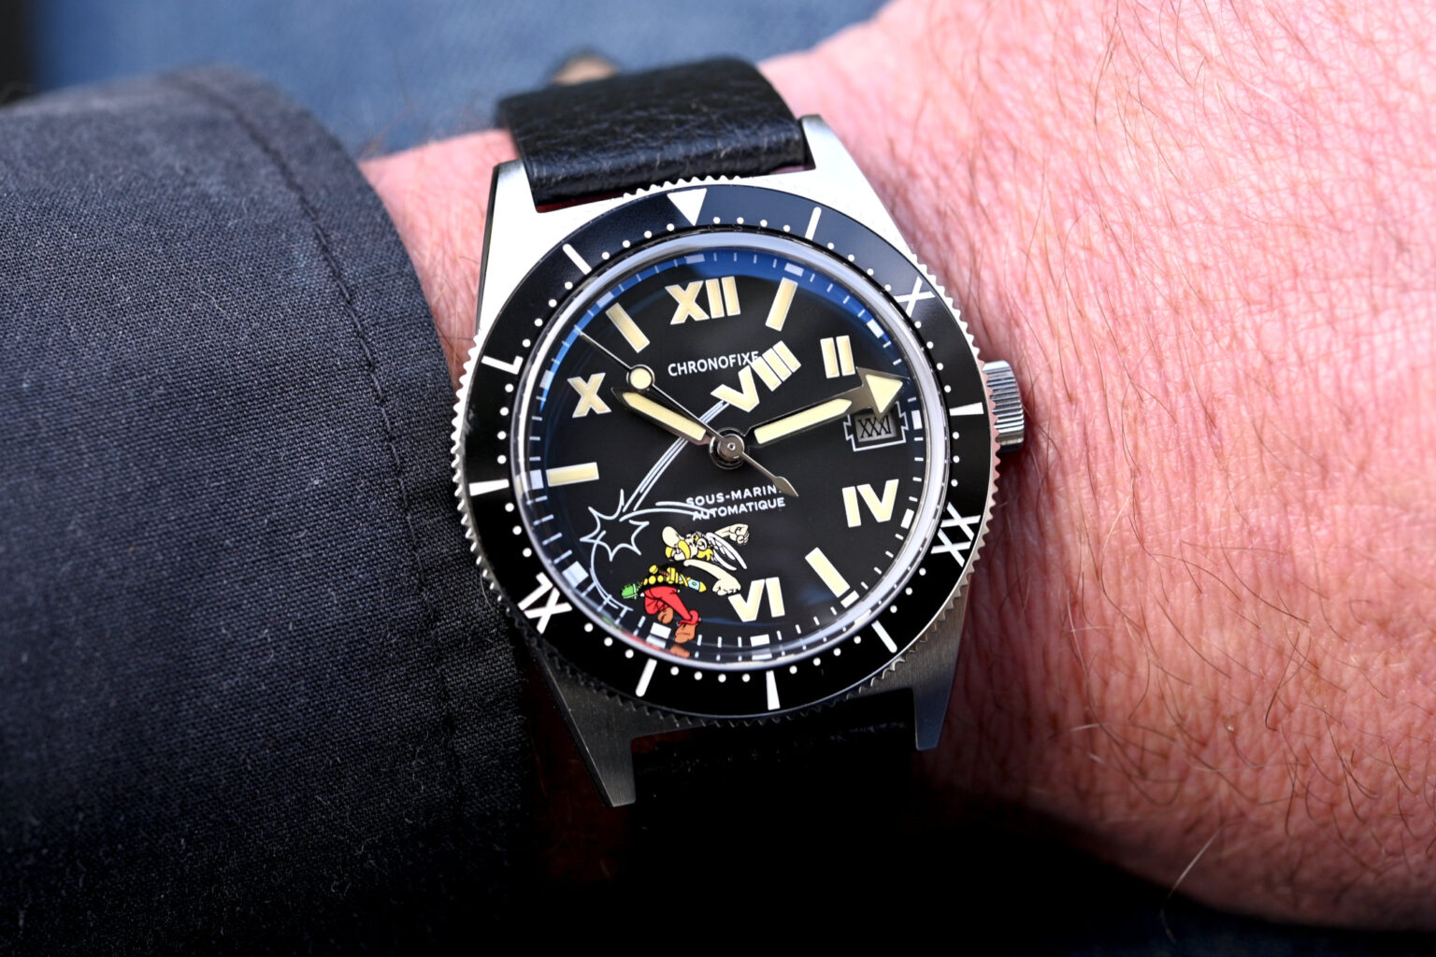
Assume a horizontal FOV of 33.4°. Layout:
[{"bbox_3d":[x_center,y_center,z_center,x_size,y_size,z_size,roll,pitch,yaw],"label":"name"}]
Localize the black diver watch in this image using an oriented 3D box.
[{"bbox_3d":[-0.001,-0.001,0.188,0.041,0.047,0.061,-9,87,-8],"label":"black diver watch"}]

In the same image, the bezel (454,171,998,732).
[{"bbox_3d":[0.001,-0.002,0.169,0.038,0.004,0.038,-9,87,-8],"label":"bezel"}]

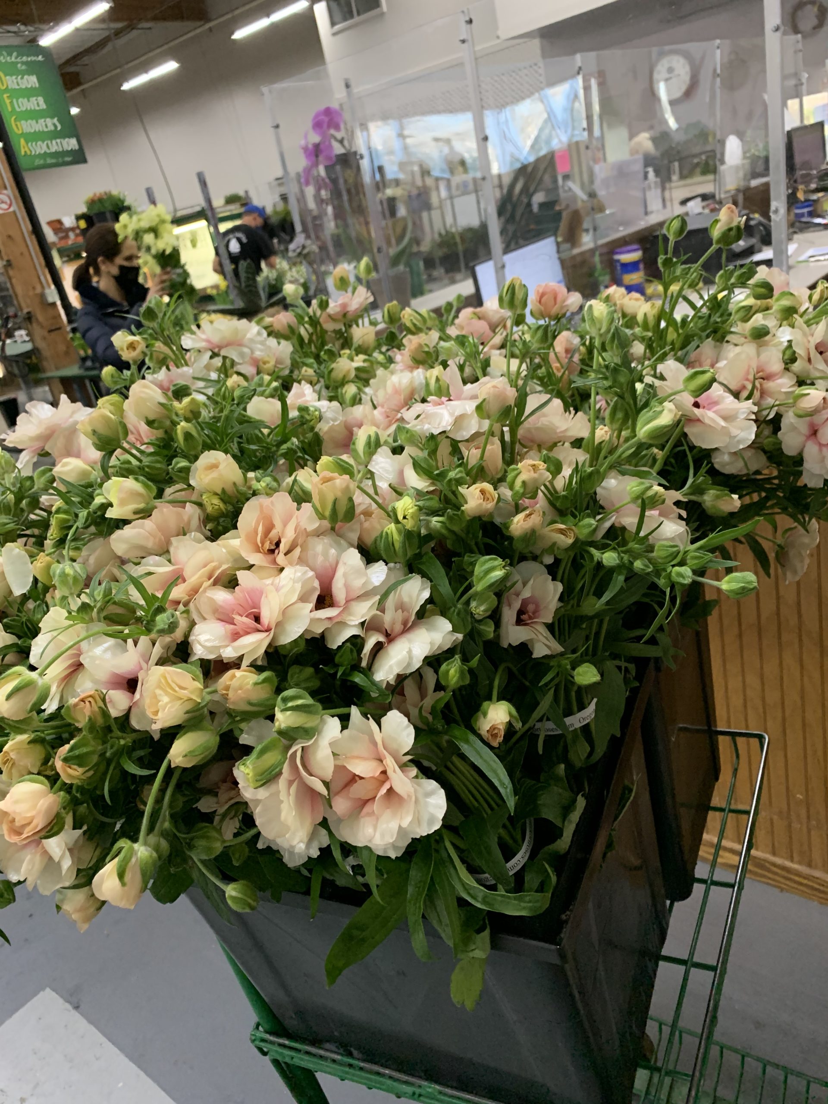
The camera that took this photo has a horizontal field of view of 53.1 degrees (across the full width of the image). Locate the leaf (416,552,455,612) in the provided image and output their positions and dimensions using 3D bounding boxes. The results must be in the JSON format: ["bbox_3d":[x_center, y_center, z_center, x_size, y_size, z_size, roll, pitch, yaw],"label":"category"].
[{"bbox_3d":[0.014,0.020,0.575,0.013,0.046,0.012,-25,-6,-24],"label":"leaf"}]

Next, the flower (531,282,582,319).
[{"bbox_3d":[0.150,-0.264,0.870,0.052,0.037,0.046,-13,21,-2],"label":"flower"}]

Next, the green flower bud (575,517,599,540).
[{"bbox_3d":[0.152,-0.021,0.730,0.022,0.020,0.020,-41,-6,15],"label":"green flower bud"}]

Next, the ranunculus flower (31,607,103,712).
[{"bbox_3d":[-0.224,0.070,0.540,0.065,0.072,0.045,-29,24,-35],"label":"ranunculus flower"}]

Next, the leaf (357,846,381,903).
[{"bbox_3d":[-0.033,0.225,0.585,0.014,0.046,0.013,-19,-6,-2],"label":"leaf"}]

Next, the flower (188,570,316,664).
[{"bbox_3d":[-0.098,0.040,0.510,0.080,0.045,0.072,-23,56,-25],"label":"flower"}]

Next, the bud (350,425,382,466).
[{"bbox_3d":[-0.039,-0.086,0.670,0.025,0.032,0.025,-1,16,-3],"label":"bud"}]

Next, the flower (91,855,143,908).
[{"bbox_3d":[-0.186,0.206,0.520,0.029,0.034,0.029,18,3,-6],"label":"flower"}]

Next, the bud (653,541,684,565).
[{"bbox_3d":[0.233,0.001,0.760,0.026,0.021,0.021,-9,-3,9],"label":"bud"}]

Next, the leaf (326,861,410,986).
[{"bbox_3d":[-0.028,0.224,0.500,0.088,0.025,0.014,-57,13,-3],"label":"leaf"}]

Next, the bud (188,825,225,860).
[{"bbox_3d":[-0.150,0.210,0.600,0.028,0.026,0.026,-24,0,-19],"label":"bud"}]

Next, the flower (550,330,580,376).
[{"bbox_3d":[0.157,-0.206,0.860,0.040,0.046,0.040,7,28,41],"label":"flower"}]

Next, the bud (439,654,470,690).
[{"bbox_3d":[0.026,0.078,0.540,0.020,0.022,0.020,6,12,0],"label":"bud"}]

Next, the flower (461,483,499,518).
[{"bbox_3d":[0.054,-0.043,0.680,0.030,0.030,0.031,-51,0,-40],"label":"flower"}]

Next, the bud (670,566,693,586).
[{"bbox_3d":[0.223,0.021,0.690,0.020,0.018,0.018,25,0,-29],"label":"bud"}]

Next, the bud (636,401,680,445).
[{"bbox_3d":[0.185,-0.098,0.630,0.037,0.026,0.026,-34,0,24],"label":"bud"}]

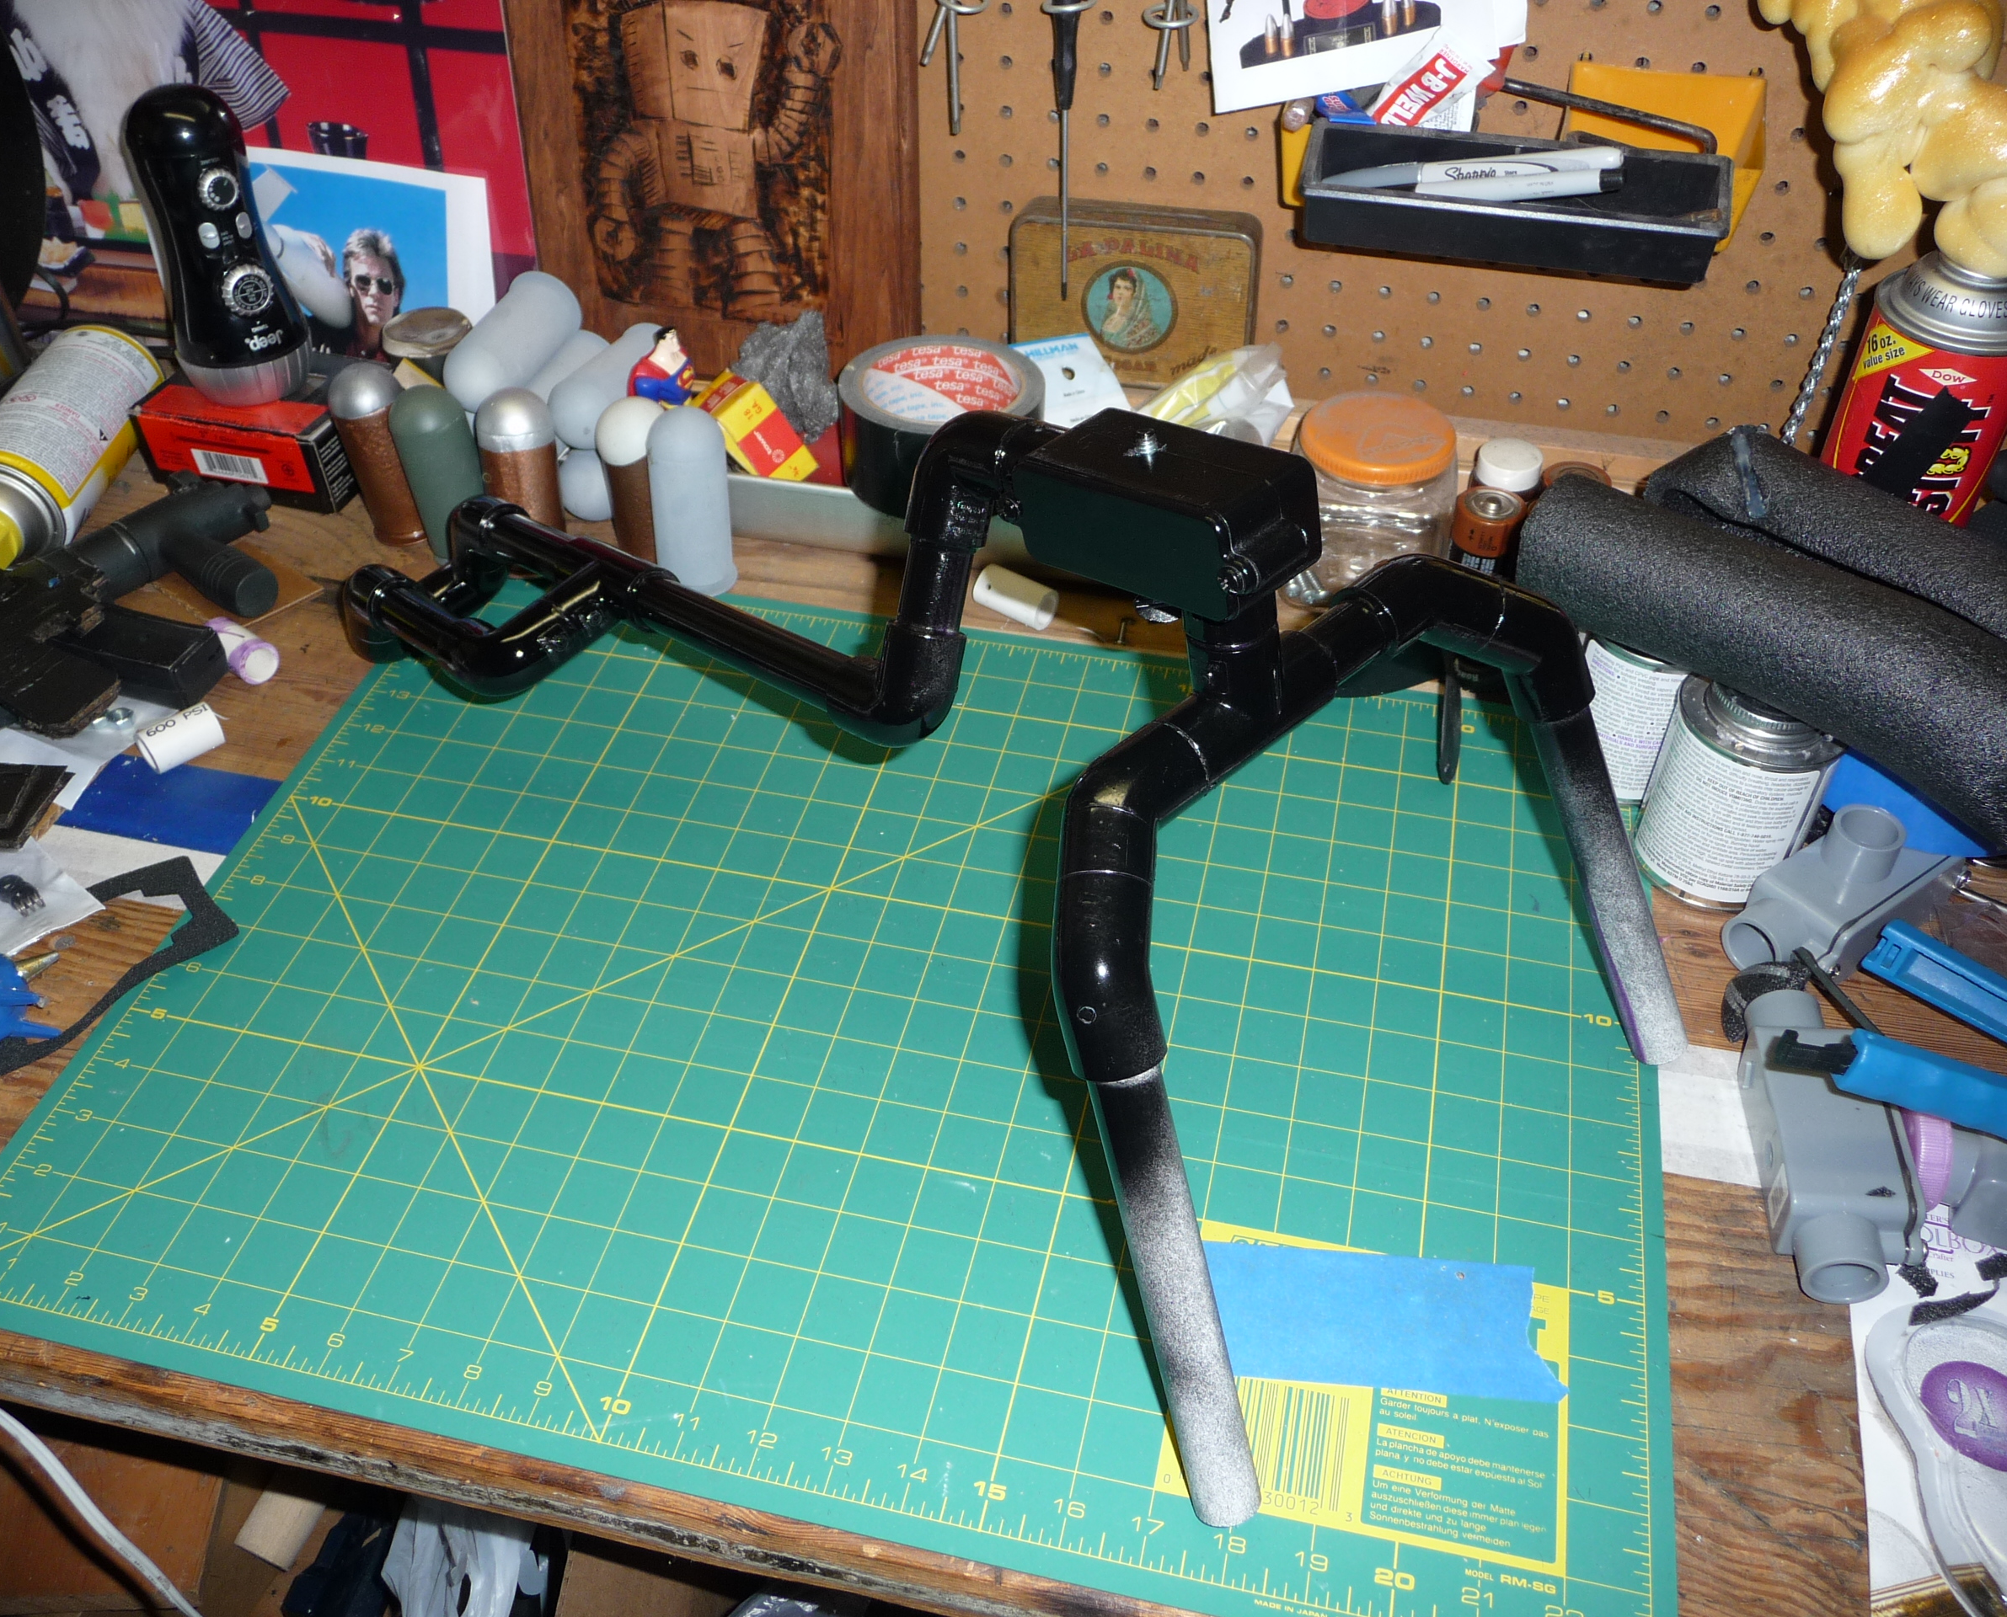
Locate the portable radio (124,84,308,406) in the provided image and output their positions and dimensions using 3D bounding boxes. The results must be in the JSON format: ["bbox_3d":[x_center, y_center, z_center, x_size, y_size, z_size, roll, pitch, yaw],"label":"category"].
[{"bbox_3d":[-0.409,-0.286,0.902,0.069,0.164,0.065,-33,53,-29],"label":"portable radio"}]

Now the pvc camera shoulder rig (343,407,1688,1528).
[{"bbox_3d":[-0.040,-0.084,0.662,0.276,0.283,0.597,-34,53,-30],"label":"pvc camera shoulder rig"}]

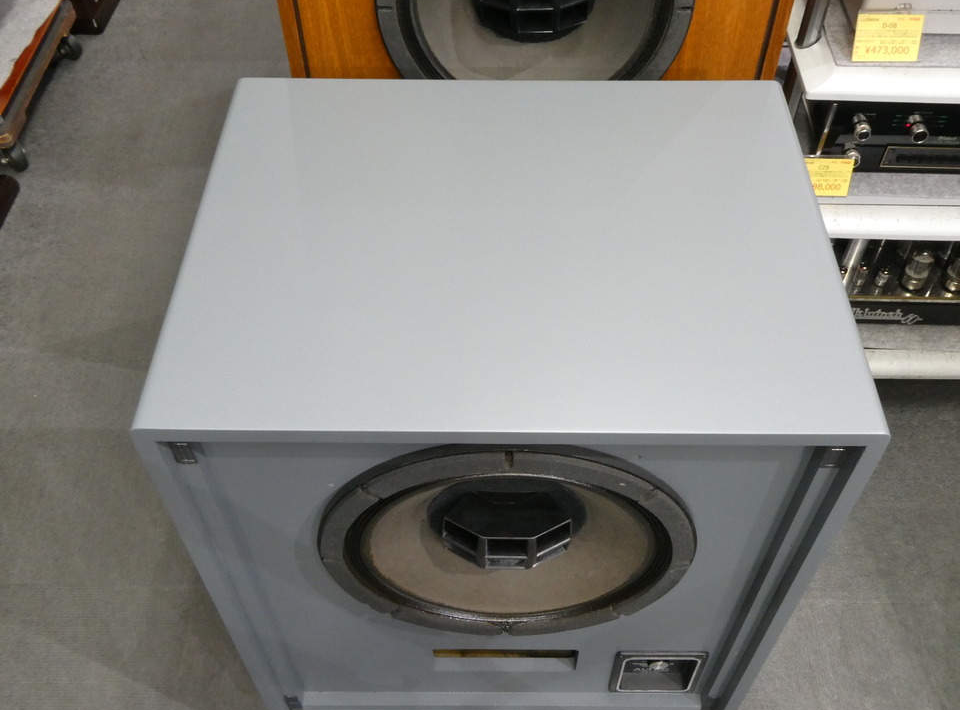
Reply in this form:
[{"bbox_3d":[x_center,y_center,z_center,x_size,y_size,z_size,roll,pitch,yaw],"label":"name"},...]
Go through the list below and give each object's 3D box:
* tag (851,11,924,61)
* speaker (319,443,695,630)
[{"bbox_3d":[0.563,-0.436,1.262,0.089,0.061,0.004,1,20,1],"label":"tag"},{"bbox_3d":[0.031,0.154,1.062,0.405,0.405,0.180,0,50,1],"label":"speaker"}]

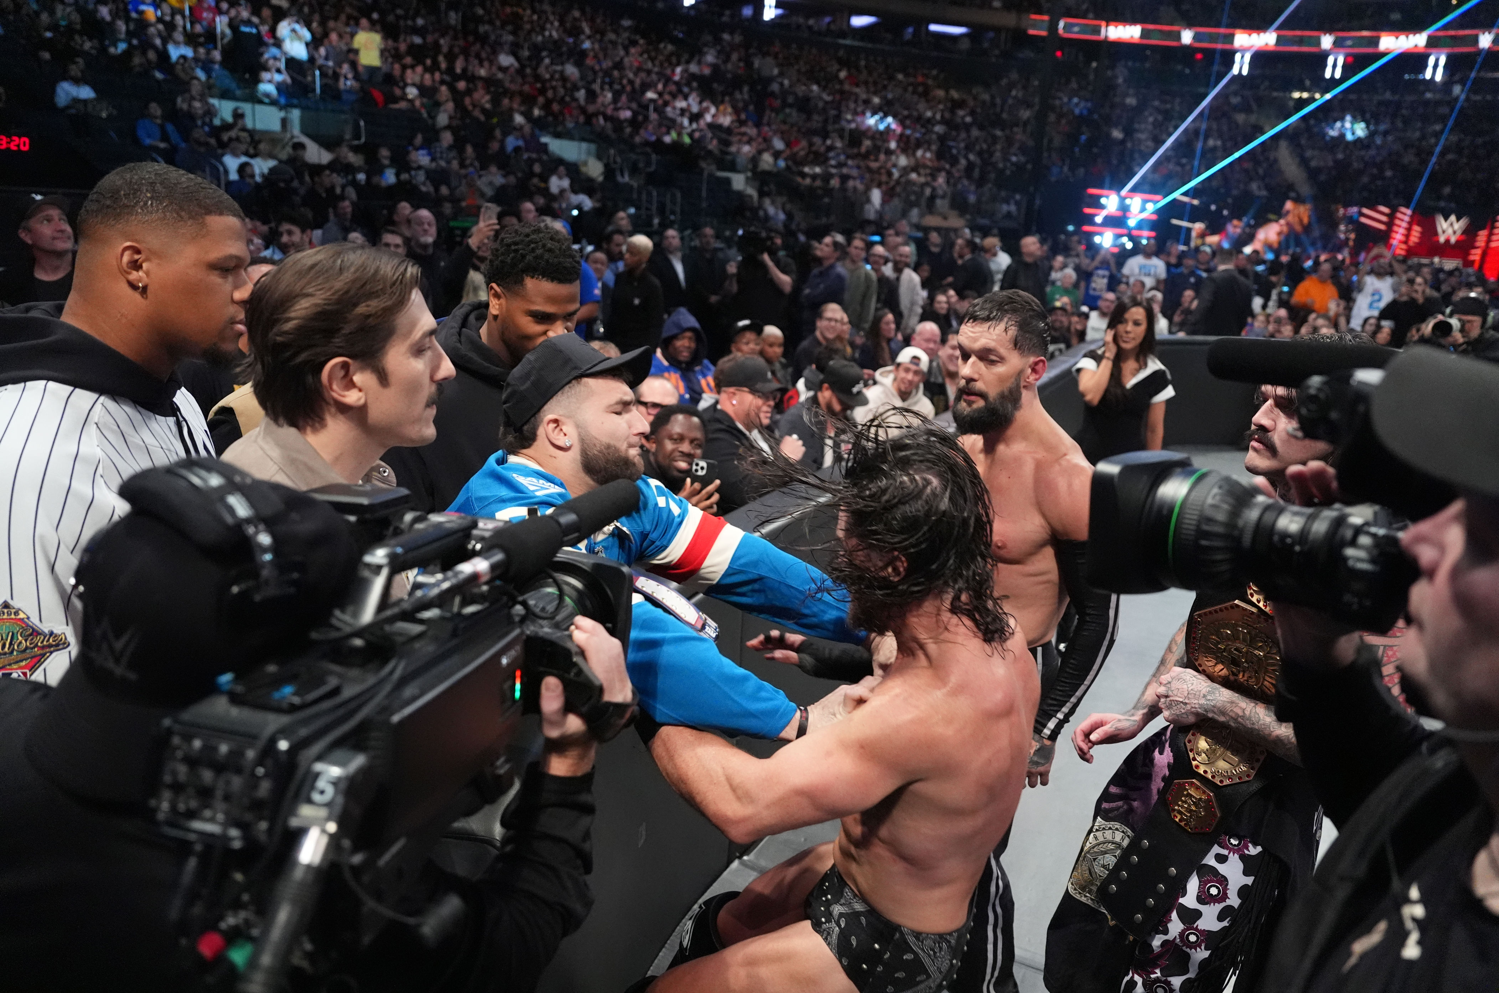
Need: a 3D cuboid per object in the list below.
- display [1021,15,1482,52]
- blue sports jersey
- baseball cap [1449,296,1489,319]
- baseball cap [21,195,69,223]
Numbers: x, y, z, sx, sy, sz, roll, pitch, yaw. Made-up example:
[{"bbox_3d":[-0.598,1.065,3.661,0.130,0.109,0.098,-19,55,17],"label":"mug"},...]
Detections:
[{"bbox_3d":[22.500,-20.300,44.300,19.600,0.850,1.800,3,14,1],"label":"display"},{"bbox_3d":[-0.208,0.253,1.700,0.740,0.620,0.560,11,16,31],"label":"blue sports jersey"},{"bbox_3d":[3.895,-1.019,5.400,0.260,0.140,0.180,1,12,-41],"label":"baseball cap"},{"bbox_3d":[-3.096,-1.259,4.400,0.260,0.130,0.180,-10,6,30],"label":"baseball cap"}]

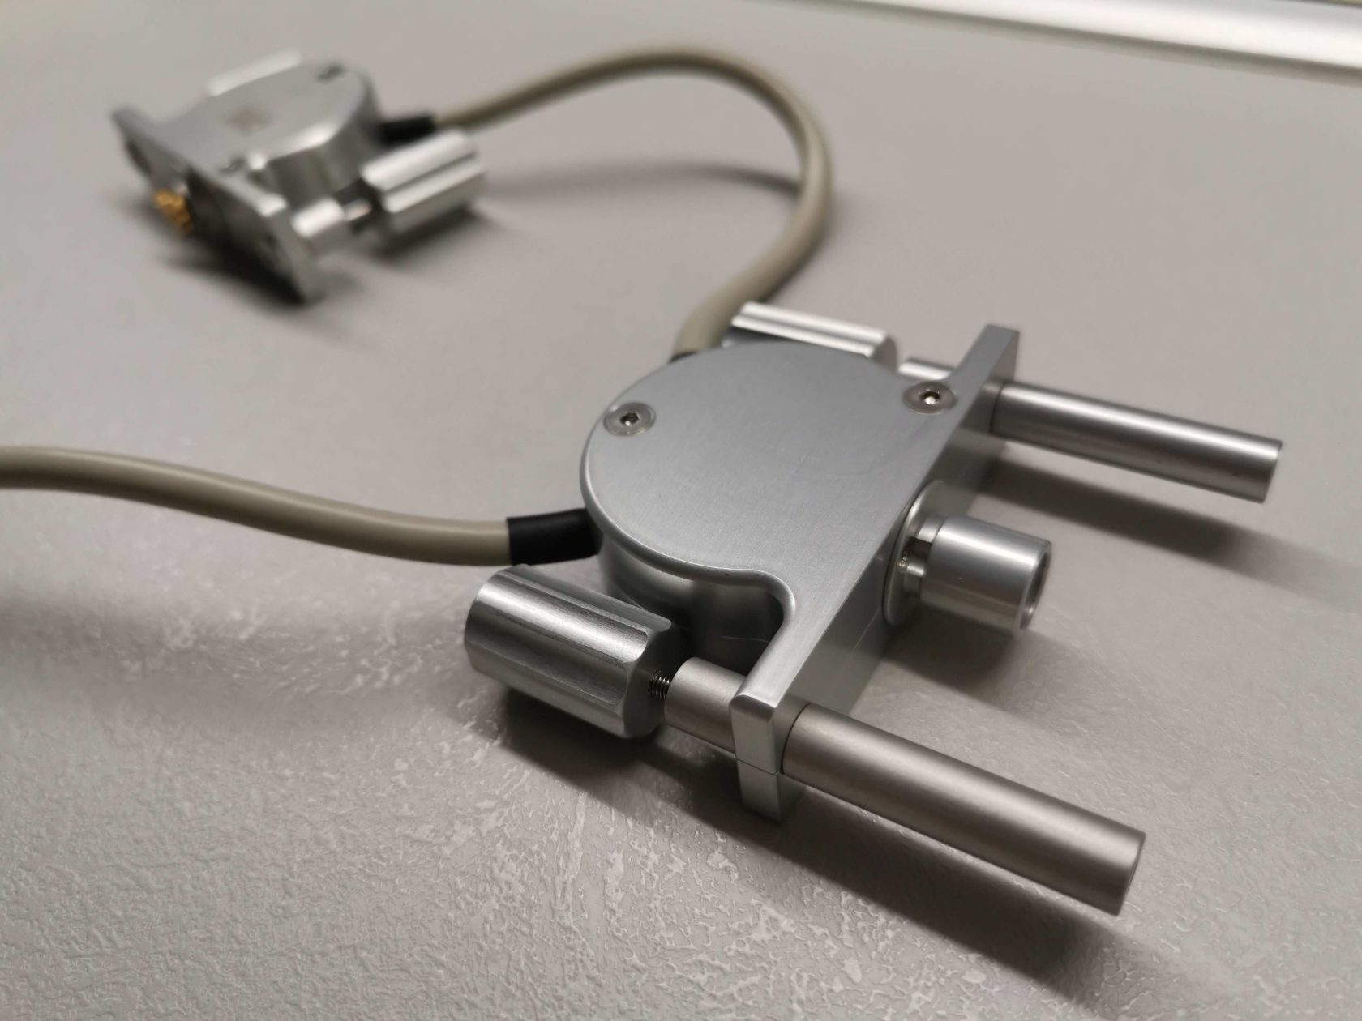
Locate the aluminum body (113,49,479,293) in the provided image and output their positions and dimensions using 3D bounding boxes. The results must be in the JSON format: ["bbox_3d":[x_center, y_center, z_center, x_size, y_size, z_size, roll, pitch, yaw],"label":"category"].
[{"bbox_3d":[-0.085,-0.076,0.233,0.045,0.019,0.072,-36,52,-28],"label":"aluminum body"}]

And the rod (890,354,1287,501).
[{"bbox_3d":[0.052,-0.011,0.141,0.048,0.008,0.008,18,47,27],"label":"rod"}]

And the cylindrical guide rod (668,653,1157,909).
[{"bbox_3d":[0.020,0.026,0.104,0.047,0.008,0.008,18,47,27],"label":"cylindrical guide rod"}]

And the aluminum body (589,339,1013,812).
[{"bbox_3d":[0.010,-0.001,0.137,0.043,0.019,0.071,18,47,27],"label":"aluminum body"}]

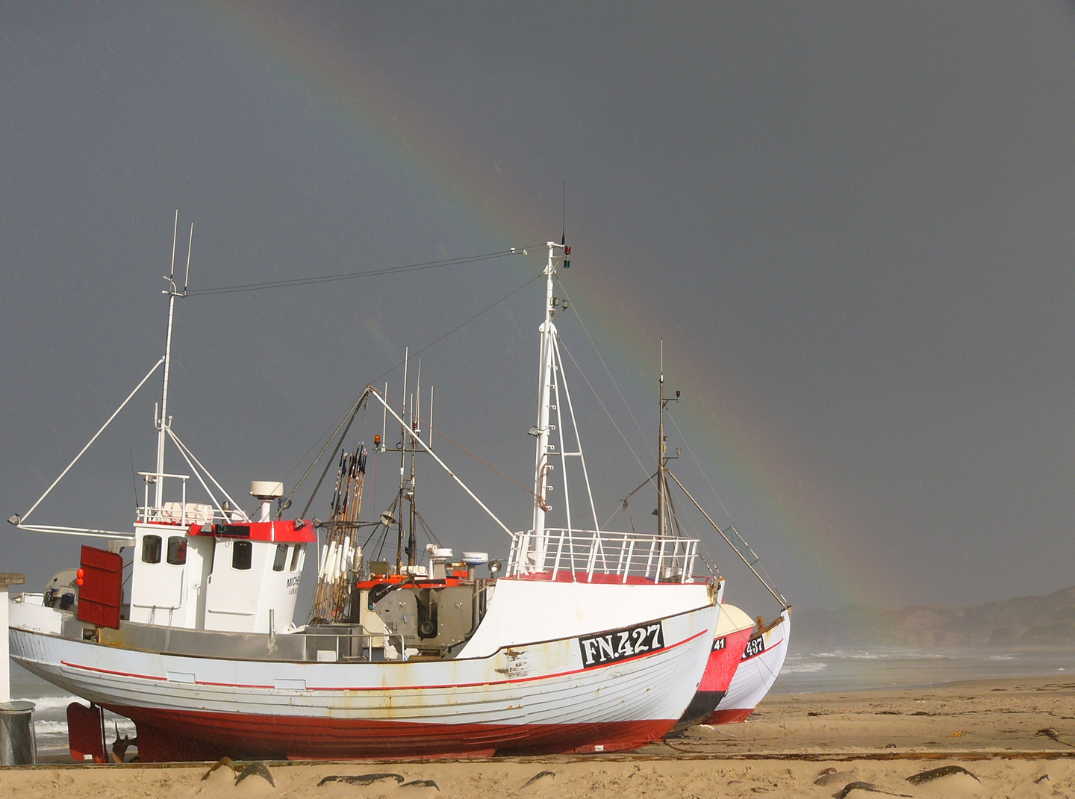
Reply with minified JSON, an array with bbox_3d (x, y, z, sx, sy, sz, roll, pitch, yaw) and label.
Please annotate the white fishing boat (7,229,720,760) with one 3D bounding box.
[{"bbox_3d":[-2.854,1.522,52.300,11.746,8.368,4.000,1,0,13],"label":"white fishing boat"}]

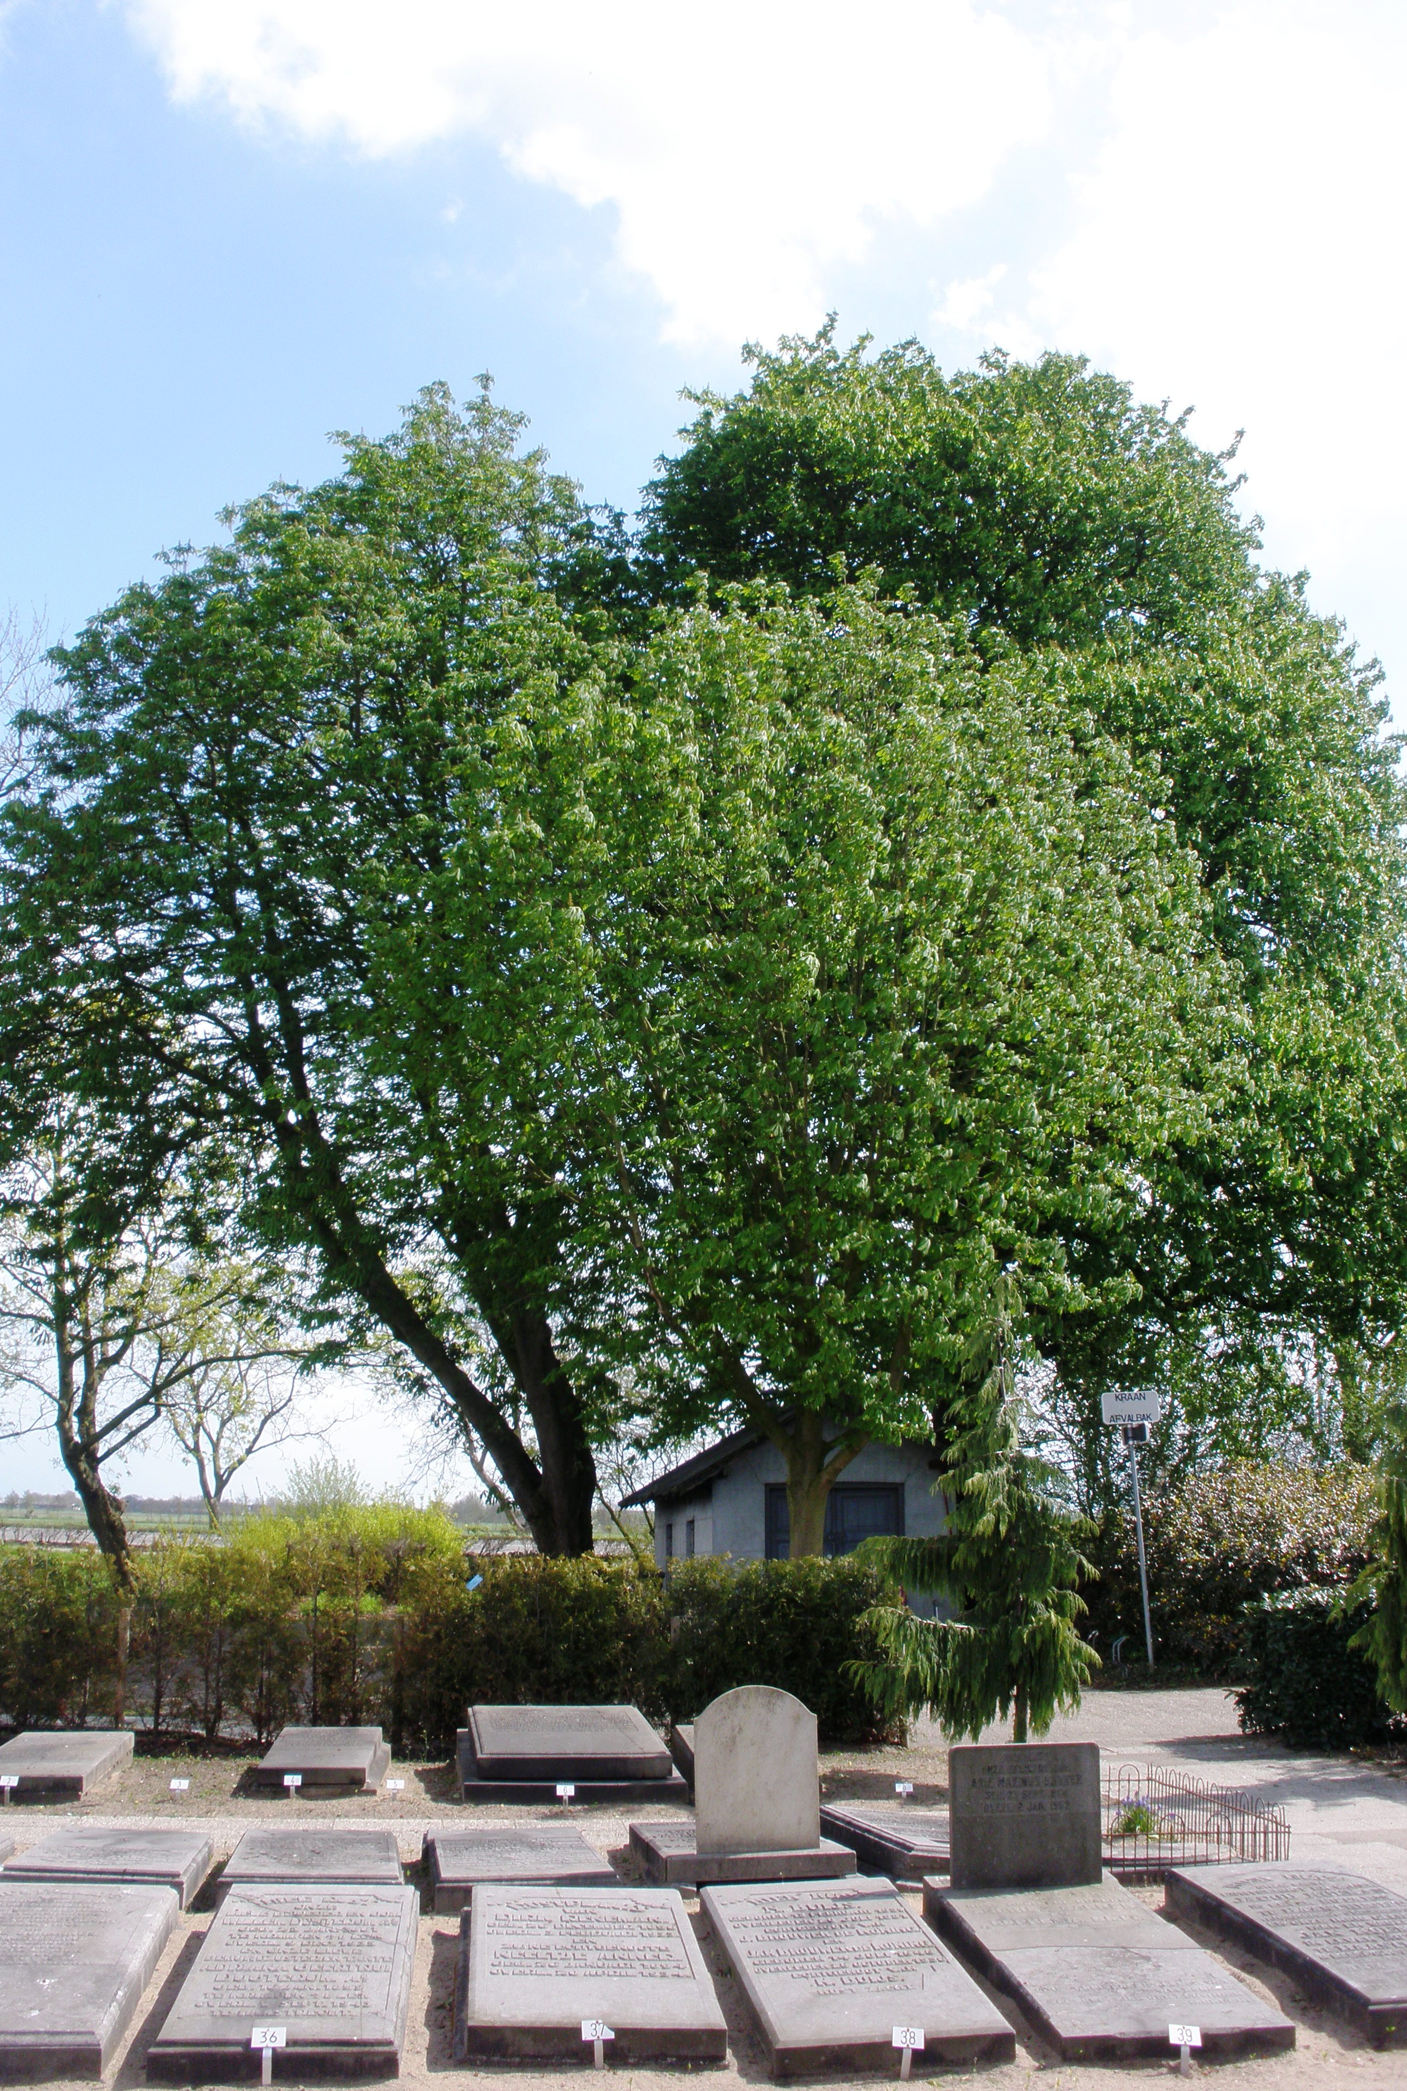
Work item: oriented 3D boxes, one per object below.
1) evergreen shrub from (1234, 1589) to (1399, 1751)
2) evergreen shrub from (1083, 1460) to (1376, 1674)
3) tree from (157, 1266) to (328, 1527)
[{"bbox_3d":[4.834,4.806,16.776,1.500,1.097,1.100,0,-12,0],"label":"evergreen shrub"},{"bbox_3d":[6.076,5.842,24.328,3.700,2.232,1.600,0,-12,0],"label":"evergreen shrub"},{"bbox_3d":[-19.846,15.092,93.878,7.400,11.218,6.800,0,-12,0],"label":"tree"}]

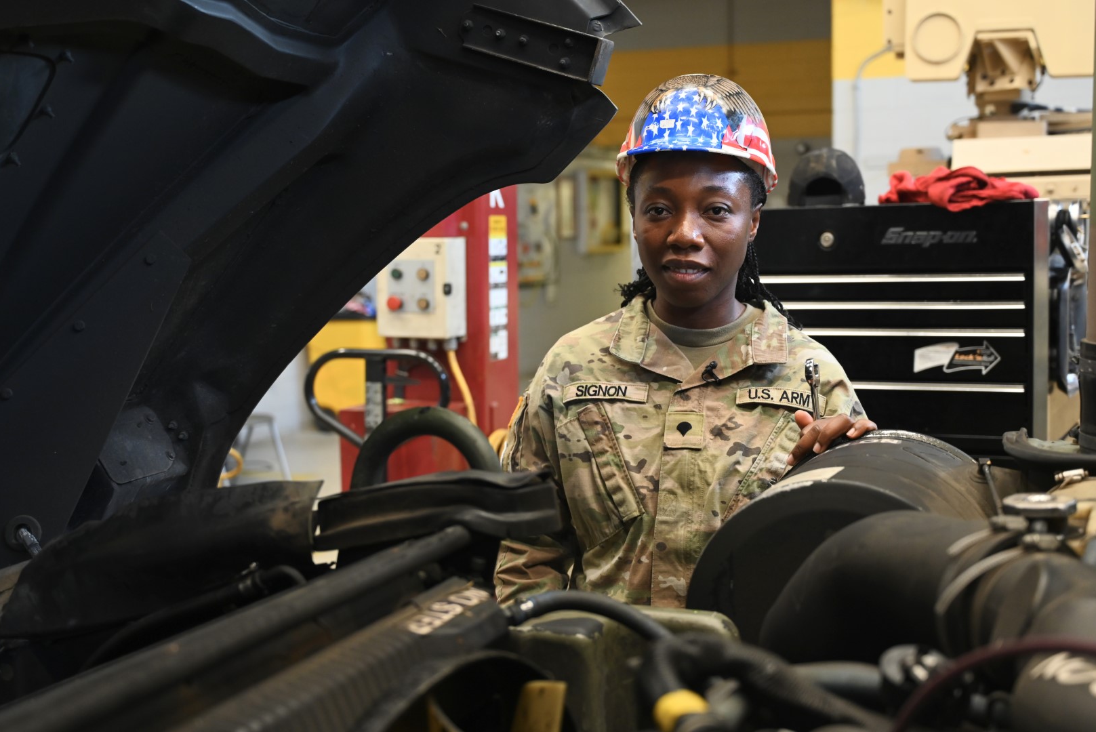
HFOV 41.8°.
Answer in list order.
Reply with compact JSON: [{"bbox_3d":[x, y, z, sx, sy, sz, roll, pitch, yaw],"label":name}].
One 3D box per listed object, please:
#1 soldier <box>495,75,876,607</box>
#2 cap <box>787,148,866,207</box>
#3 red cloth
[{"bbox_3d":[0.185,0.455,1.940,0.520,1.680,0.400,0,2,5],"label":"soldier"},{"bbox_3d":[0.630,-0.416,3.240,0.178,0.137,0.265,1,2,16],"label":"cap"},{"bbox_3d":[0.885,-0.376,3.090,0.320,0.105,0.200,1,2,27],"label":"red cloth"}]

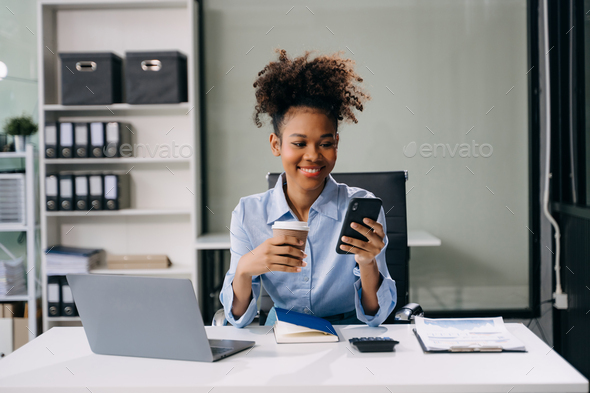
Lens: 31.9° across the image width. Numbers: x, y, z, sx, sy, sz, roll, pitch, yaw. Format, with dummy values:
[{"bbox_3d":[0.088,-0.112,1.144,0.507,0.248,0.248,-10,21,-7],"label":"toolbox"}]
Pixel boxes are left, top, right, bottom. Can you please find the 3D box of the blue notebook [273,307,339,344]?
[{"bbox_3d":[0.025,0.313,2.520,0.147,0.054,0.210,-1,2,-4],"label":"blue notebook"}]

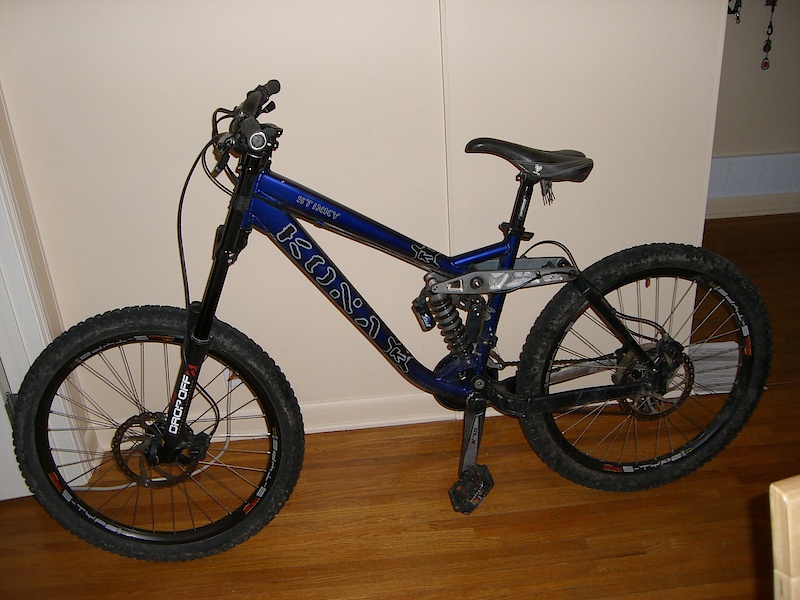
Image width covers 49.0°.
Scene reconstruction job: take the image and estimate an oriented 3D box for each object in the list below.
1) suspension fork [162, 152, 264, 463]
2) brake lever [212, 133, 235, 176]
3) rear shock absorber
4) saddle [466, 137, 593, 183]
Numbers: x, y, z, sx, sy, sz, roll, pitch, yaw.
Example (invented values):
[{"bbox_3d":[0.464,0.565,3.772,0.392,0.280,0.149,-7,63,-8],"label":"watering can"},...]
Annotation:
[{"bbox_3d":[-0.406,0.014,1.942,0.120,0.741,0.185,16,19,-9],"label":"suspension fork"},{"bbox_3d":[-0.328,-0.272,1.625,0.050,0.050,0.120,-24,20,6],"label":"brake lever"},{"bbox_3d":[0.116,0.046,2.030,0.068,0.239,0.068,-25,25,0],"label":"rear shock absorber"},{"bbox_3d":[0.277,-0.311,1.909,0.277,0.068,0.143,5,23,-8],"label":"saddle"}]

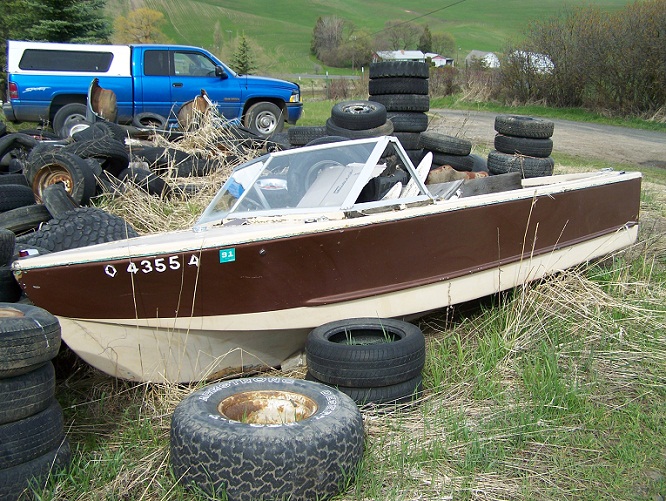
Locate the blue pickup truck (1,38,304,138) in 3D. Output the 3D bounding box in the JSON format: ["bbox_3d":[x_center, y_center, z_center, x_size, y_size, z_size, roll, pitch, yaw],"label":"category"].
[{"bbox_3d":[-3.369,-3.141,14.607,5.700,1.920,1.980,-3,13,-12],"label":"blue pickup truck"}]

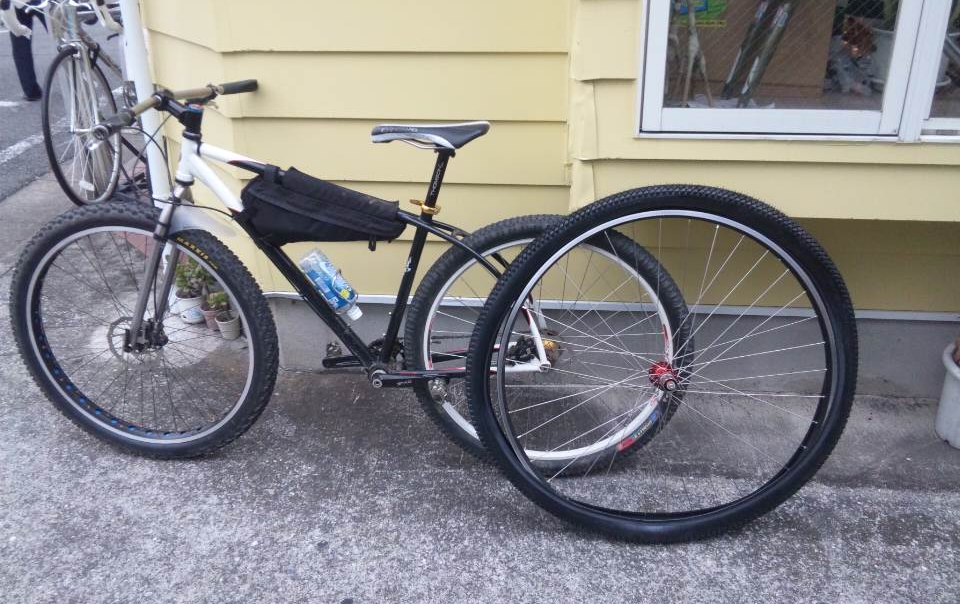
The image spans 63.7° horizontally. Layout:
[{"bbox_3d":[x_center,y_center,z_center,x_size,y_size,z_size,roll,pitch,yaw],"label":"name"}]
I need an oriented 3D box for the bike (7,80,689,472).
[{"bbox_3d":[-0.368,-0.007,1.982,1.820,1.000,0.780,2,22,4],"label":"bike"}]

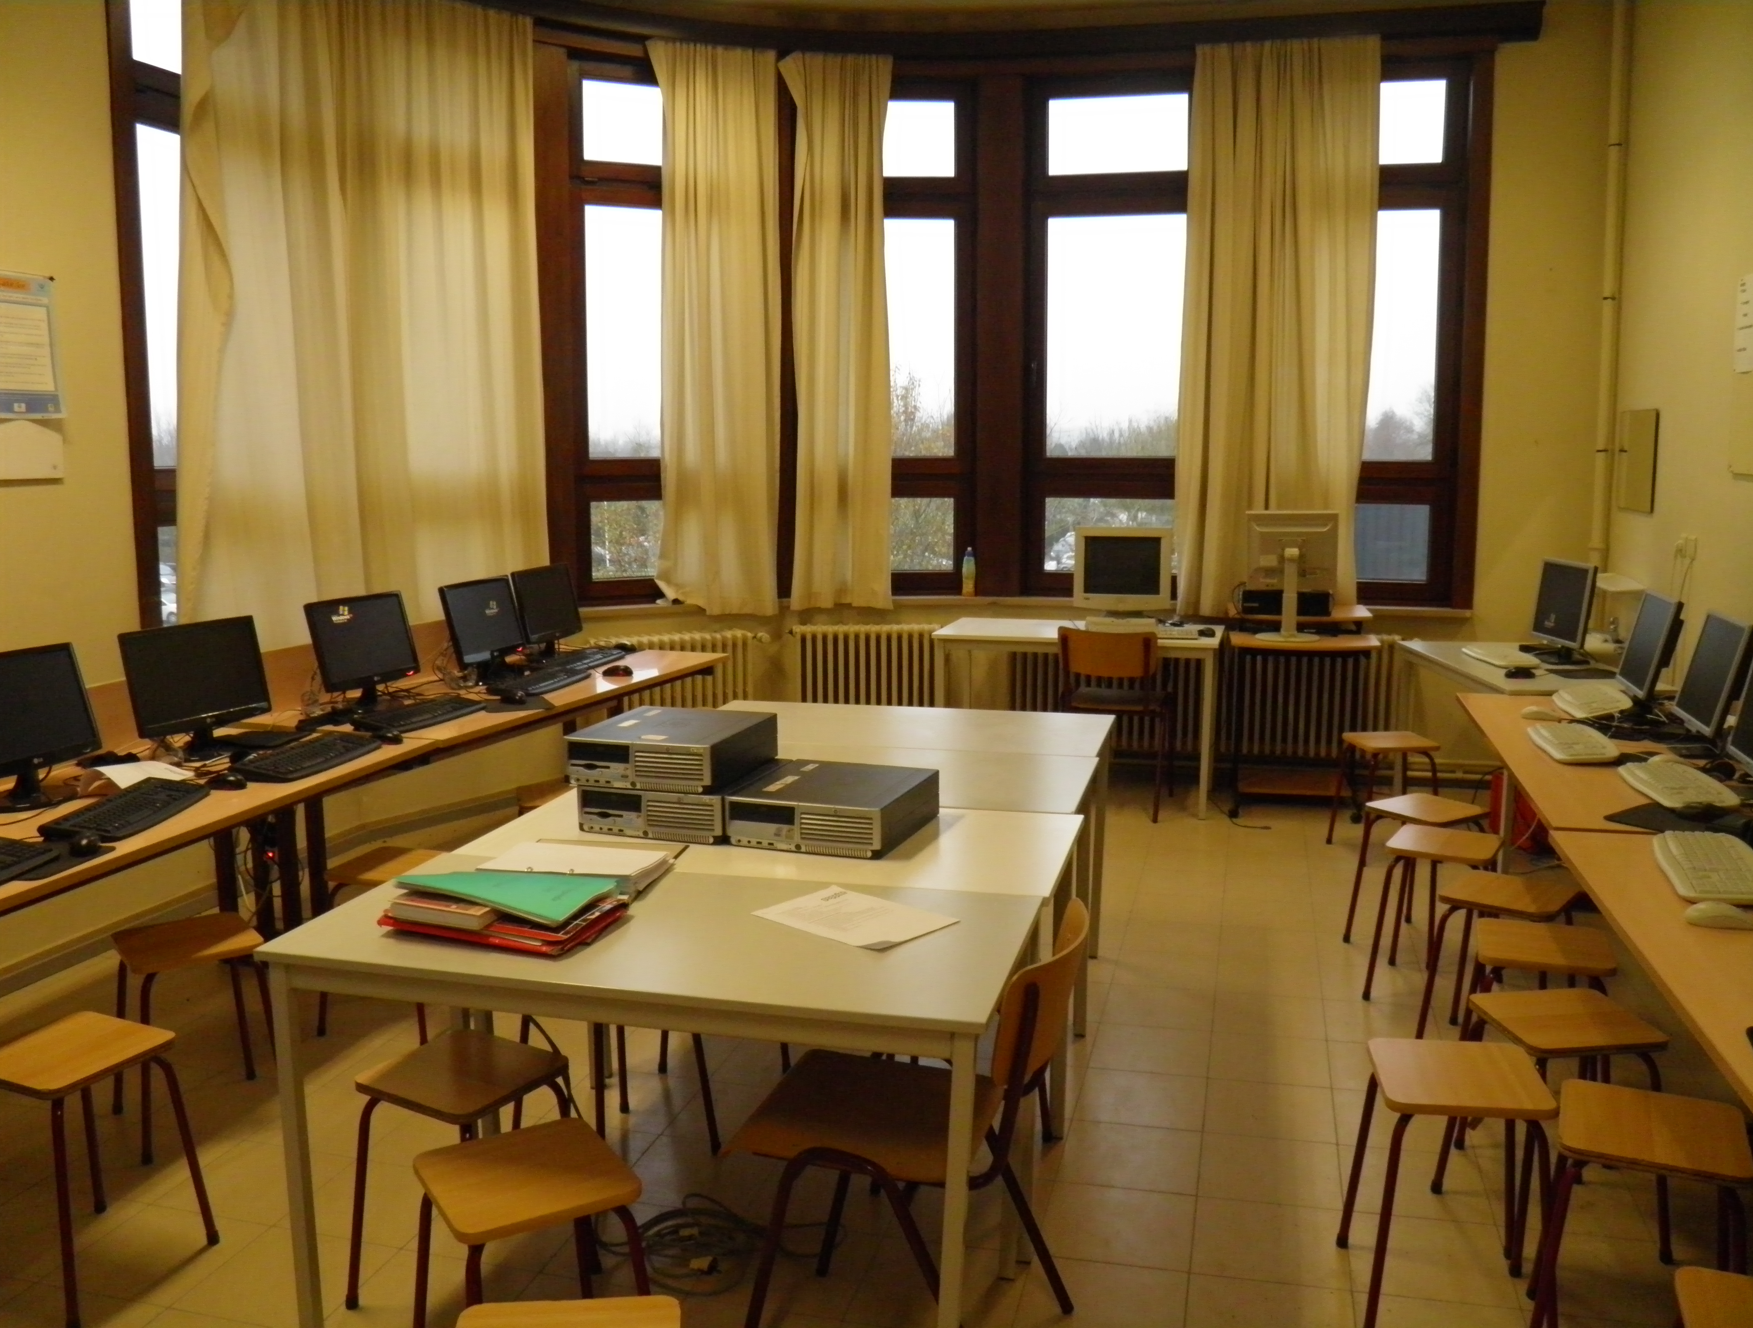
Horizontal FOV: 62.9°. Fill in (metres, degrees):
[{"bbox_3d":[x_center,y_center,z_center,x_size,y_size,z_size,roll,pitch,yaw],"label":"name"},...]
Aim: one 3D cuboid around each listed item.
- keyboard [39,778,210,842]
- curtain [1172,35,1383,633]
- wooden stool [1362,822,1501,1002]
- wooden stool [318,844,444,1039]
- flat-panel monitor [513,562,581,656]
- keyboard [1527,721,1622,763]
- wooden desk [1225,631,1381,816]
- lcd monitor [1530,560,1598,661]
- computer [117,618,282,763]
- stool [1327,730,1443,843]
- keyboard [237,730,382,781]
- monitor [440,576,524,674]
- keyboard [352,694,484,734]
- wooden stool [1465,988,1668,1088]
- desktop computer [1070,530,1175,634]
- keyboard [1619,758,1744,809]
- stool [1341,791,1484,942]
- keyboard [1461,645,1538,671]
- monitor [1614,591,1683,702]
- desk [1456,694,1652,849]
[{"bbox_3d":[-1.648,0.322,3.174,0.165,0.035,0.450,0,8,2],"label":"keyboard"},{"bbox_3d":[1.776,-1.477,6.370,0.810,2.520,0.160,2,9,15],"label":"curtain"},{"bbox_3d":[1.604,0.721,4.074,0.325,0.452,0.325,5,10,30],"label":"wooden stool"},{"bbox_3d":[-1.319,0.766,3.958,0.330,0.448,0.330,2,9,10],"label":"wooden stool"},{"bbox_3d":[-1.279,-0.192,5.576,0.170,0.365,0.440,3,9,16],"label":"flat-panel monitor"},{"bbox_3d":[1.878,0.206,3.865,0.160,0.035,0.435,2,9,14],"label":"keyboard"},{"bbox_3d":[1.894,0.240,6.429,0.640,0.770,0.540,2,9,9],"label":"wooden desk"},{"bbox_3d":[2.579,-0.196,5.363,0.200,0.380,0.375,0,9,-2],"label":"lcd monitor"},{"bbox_3d":[-1.860,0.068,3.909,0.175,0.350,0.442,3,9,23],"label":"computer"},{"bbox_3d":[1.984,0.517,5.542,0.330,0.450,0.330,-1,9,-4],"label":"stool"},{"bbox_3d":[-1.472,0.240,3.734,0.165,0.035,0.450,1,9,11],"label":"keyboard"},{"bbox_3d":[-1.383,-0.118,5.068,0.190,0.365,0.440,2,9,18],"label":"monitor"},{"bbox_3d":[-1.391,0.157,4.406,0.165,0.035,0.445,3,9,20],"label":"keyboard"},{"bbox_3d":[1.385,0.939,2.921,0.330,0.448,0.330,0,9,-5],"label":"wooden stool"},{"bbox_3d":[1.117,-0.385,6.464,0.425,0.455,0.420,2,9,13],"label":"desktop computer"},{"bbox_3d":[1.916,0.282,3.432,0.165,0.028,0.440,-5,7,14],"label":"keyboard"},{"bbox_3d":[1.711,0.665,4.461,0.325,0.452,0.325,-6,10,-34],"label":"stool"},{"bbox_3d":[2.368,-0.032,5.438,0.165,0.028,0.450,-2,8,7],"label":"keyboard"},{"bbox_3d":[2.319,-0.017,4.272,0.200,0.380,0.373,2,9,15],"label":"monitor"},{"bbox_3d":[2.081,0.615,3.895,0.780,0.753,1.735,2,9,15],"label":"desk"}]

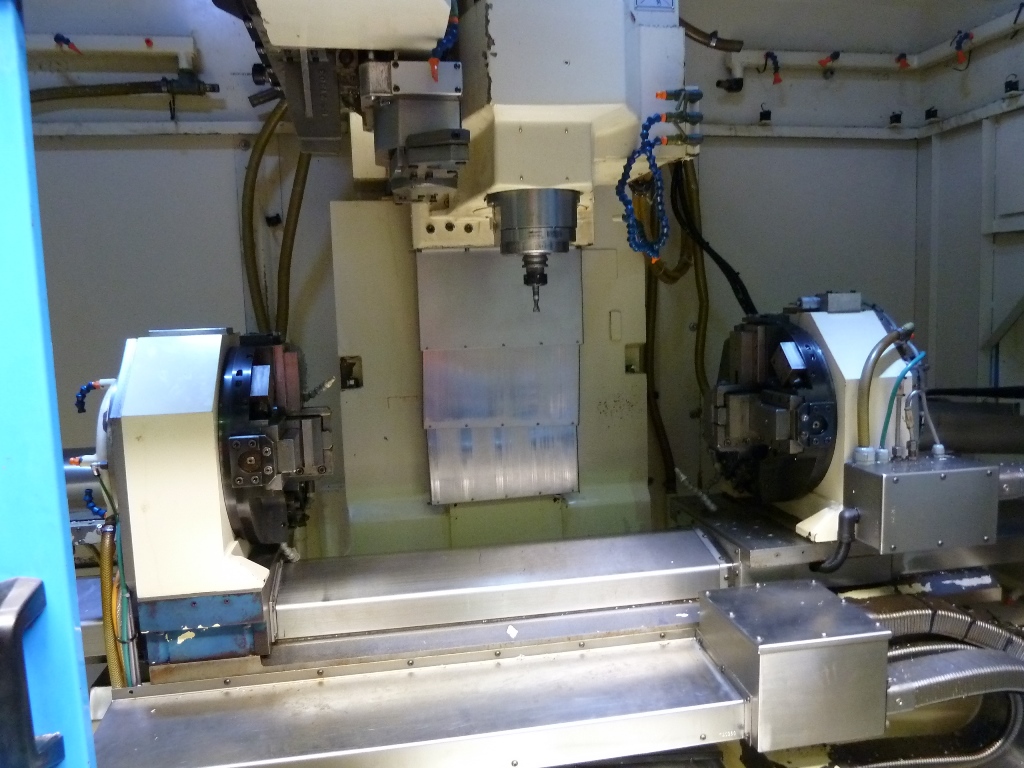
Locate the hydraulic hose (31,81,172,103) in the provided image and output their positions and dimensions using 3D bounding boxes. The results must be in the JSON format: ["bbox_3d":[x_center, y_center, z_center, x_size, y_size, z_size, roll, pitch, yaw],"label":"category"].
[{"bbox_3d":[-1.280,-0.910,2.297,0.387,0.069,0.036,-3,6,-9],"label":"hydraulic hose"}]

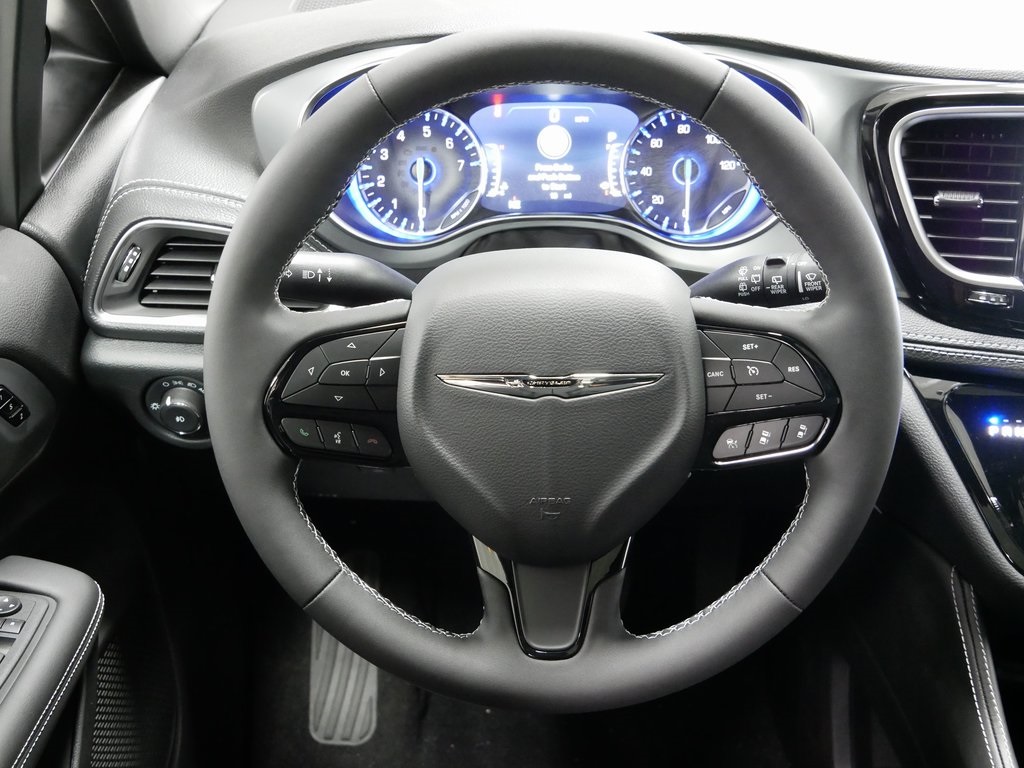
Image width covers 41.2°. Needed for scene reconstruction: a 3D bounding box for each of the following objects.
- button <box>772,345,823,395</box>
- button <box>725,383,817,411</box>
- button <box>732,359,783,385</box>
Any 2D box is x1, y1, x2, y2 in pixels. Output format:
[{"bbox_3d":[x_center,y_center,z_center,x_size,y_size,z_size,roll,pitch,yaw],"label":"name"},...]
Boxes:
[{"bbox_3d":[0.161,-0.008,0.768,0.029,0.029,0.009,0,3,3],"label":"button"},{"bbox_3d":[0.147,0.007,0.768,0.052,0.016,0.009,0,3,3],"label":"button"},{"bbox_3d":[0.138,-0.006,0.760,0.029,0.015,0.007,0,-8,0],"label":"button"}]

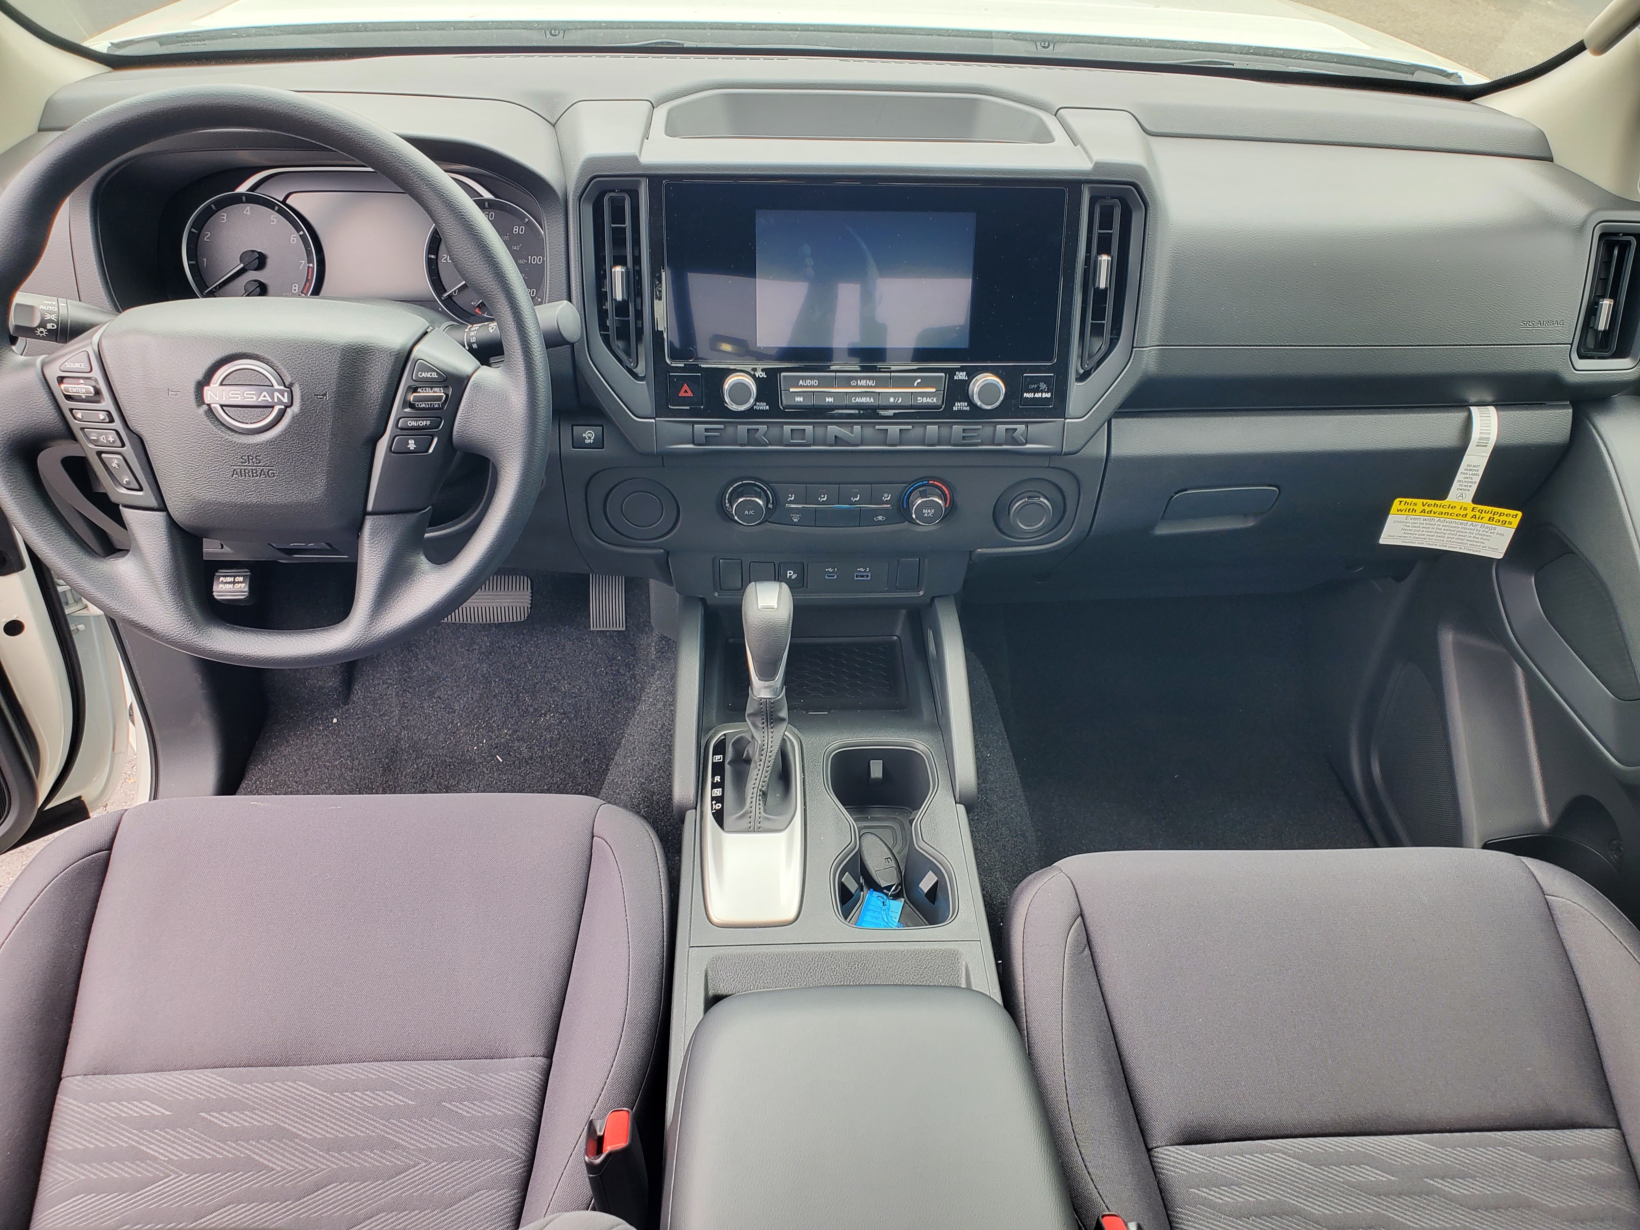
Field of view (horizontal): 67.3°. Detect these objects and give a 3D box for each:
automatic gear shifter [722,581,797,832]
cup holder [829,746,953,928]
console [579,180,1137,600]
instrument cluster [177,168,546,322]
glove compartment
[{"bbox_3d":[-0.044,0.065,0.924,0.057,0.172,0.112,0,37,-3],"label":"automatic gear shifter"},{"bbox_3d":[0.055,0.189,0.954,0.092,0.072,0.188,0,37,-3],"label":"cup holder"},{"bbox_3d":[0.025,-0.198,1.081,0.455,0.375,0.120,0,29,-3],"label":"console"},{"bbox_3d":[-0.384,-0.319,1.066,0.305,0.135,0.080,0,23,-3],"label":"instrument cluster"},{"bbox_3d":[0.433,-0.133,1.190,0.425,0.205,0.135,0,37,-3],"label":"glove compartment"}]

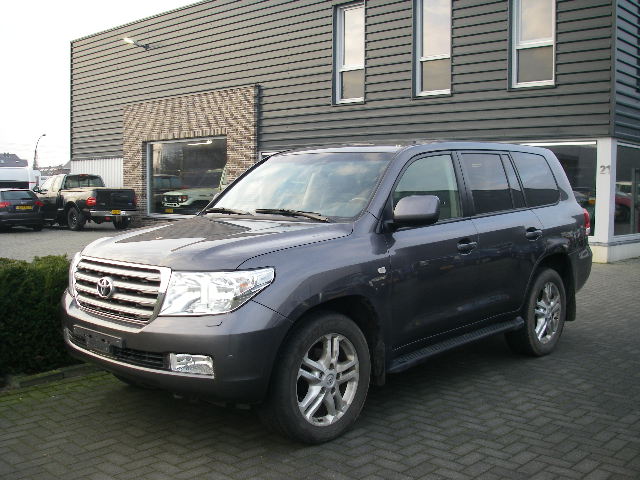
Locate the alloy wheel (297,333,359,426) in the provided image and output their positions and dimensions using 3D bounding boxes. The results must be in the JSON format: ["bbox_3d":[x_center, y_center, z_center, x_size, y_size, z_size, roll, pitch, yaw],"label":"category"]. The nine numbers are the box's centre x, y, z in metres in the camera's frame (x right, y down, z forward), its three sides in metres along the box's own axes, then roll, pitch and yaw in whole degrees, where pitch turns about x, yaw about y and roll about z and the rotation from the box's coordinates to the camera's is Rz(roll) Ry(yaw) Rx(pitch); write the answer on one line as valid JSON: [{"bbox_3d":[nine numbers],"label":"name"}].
[{"bbox_3d":[-0.011,0.793,4.093,0.200,0.530,0.530,5,7,42],"label":"alloy wheel"}]

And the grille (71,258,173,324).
[{"bbox_3d":[-1.165,0.270,3.940,1.000,0.320,0.150,4,6,42],"label":"grille"}]

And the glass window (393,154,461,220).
[{"bbox_3d":[0.705,-0.341,4.731,0.060,0.500,0.840,-19,-10,41],"label":"glass window"}]

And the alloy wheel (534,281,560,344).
[{"bbox_3d":[1.919,0.631,6.183,0.200,0.530,0.530,5,7,42],"label":"alloy wheel"}]

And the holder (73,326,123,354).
[{"bbox_3d":[-1.261,0.557,3.961,0.520,0.105,0.035,5,7,42],"label":"holder"}]

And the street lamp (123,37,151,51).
[{"bbox_3d":[-6.003,-6.417,22.946,0.220,0.320,0.950,5,7,44],"label":"street lamp"}]

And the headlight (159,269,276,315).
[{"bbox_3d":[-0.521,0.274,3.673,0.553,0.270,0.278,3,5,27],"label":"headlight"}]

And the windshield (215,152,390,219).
[{"bbox_3d":[-0.151,-0.399,5.084,1.460,0.120,0.800,5,43,42],"label":"windshield"}]

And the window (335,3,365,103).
[{"bbox_3d":[0.774,-4.922,18.537,1.030,2.600,0.140,4,6,42],"label":"window"}]

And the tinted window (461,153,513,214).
[{"bbox_3d":[1.289,-0.434,5.372,0.050,0.480,0.620,-19,-10,41],"label":"tinted window"}]

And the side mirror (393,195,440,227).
[{"bbox_3d":[0.601,-0.190,4.351,0.250,0.190,0.170,5,7,42],"label":"side mirror"}]

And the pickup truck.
[{"bbox_3d":[-8.880,-1.420,25.200,5.700,1.910,2.020,5,6,44],"label":"pickup truck"}]

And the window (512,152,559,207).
[{"bbox_3d":[1.894,-0.528,6.131,0.060,0.470,0.690,-17,-8,42],"label":"window"}]

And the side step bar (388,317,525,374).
[{"bbox_3d":[0.979,0.731,5.041,0.220,0.100,1.830,4,6,42],"label":"side step bar"}]

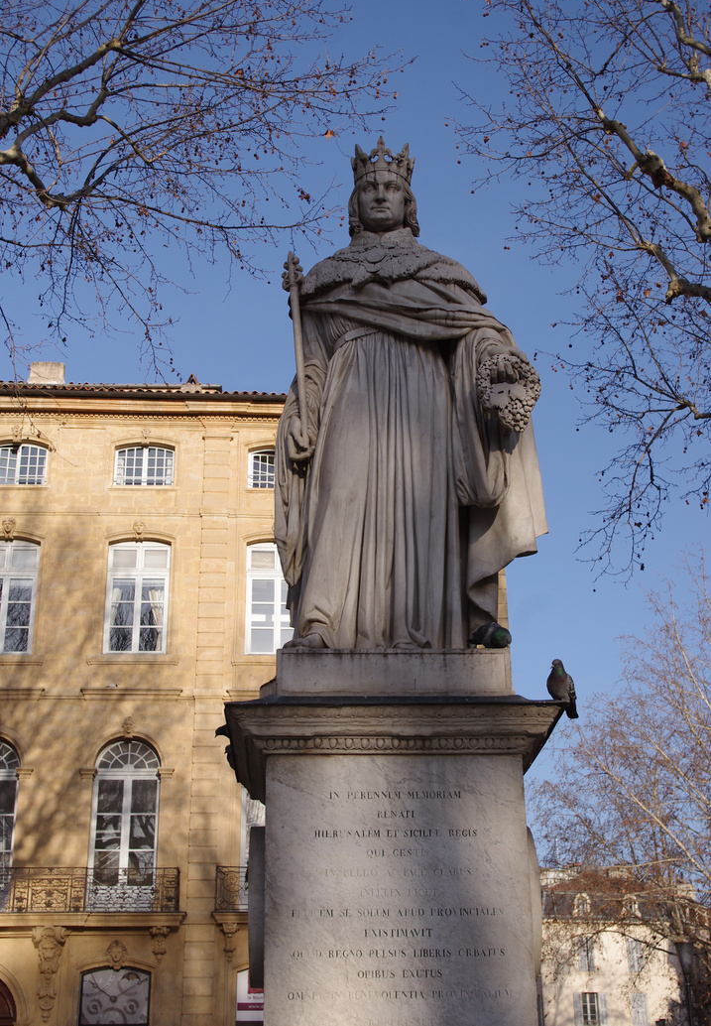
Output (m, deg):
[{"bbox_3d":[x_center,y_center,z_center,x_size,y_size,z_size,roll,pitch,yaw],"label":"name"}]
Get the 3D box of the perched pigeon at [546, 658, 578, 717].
[{"bbox_3d":[0.928,0.784,6.520,0.120,0.250,0.200,-18,-29,32],"label":"perched pigeon"}]

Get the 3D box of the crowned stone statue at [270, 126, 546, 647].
[{"bbox_3d":[0.276,-0.699,7.826,1.384,3.272,0.920,0,-25,-2],"label":"crowned stone statue"}]

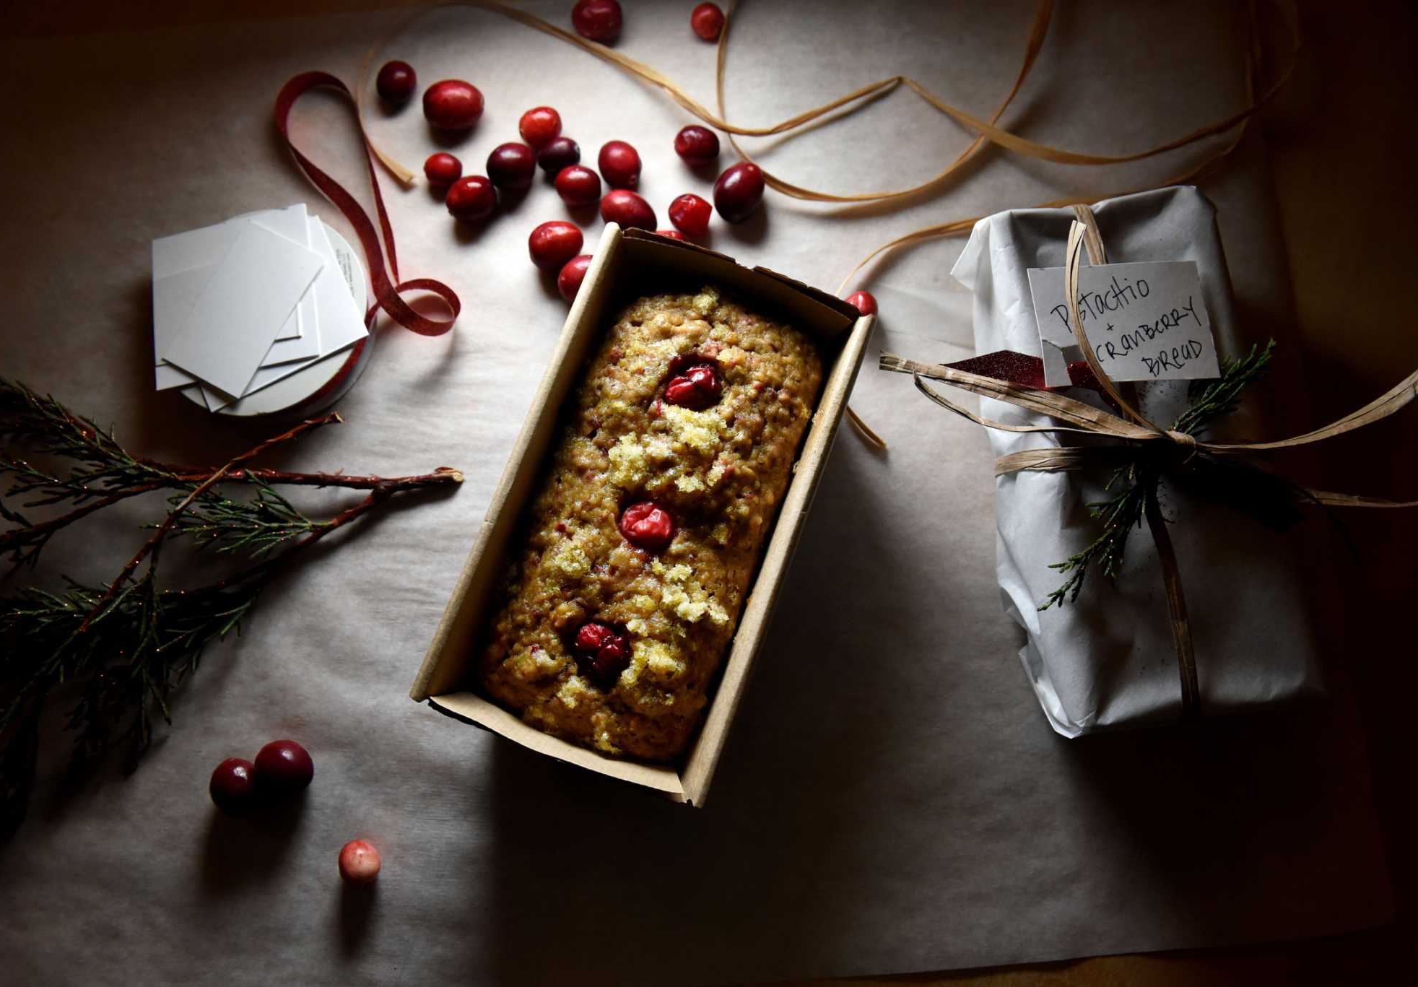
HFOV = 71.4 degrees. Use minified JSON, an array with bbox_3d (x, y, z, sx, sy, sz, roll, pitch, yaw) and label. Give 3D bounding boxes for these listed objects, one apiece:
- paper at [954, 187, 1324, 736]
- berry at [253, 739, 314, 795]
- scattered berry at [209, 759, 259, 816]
[{"bbox_3d":[0.132,-0.010,0.321,0.073,0.056,0.157,-5,80,-1],"label":"paper"},{"bbox_3d":[-0.139,0.089,0.323,0.019,0.017,0.017,0,80,0],"label":"berry"},{"bbox_3d":[-0.155,0.095,0.322,0.016,0.016,0.017,0,80,0],"label":"scattered berry"}]

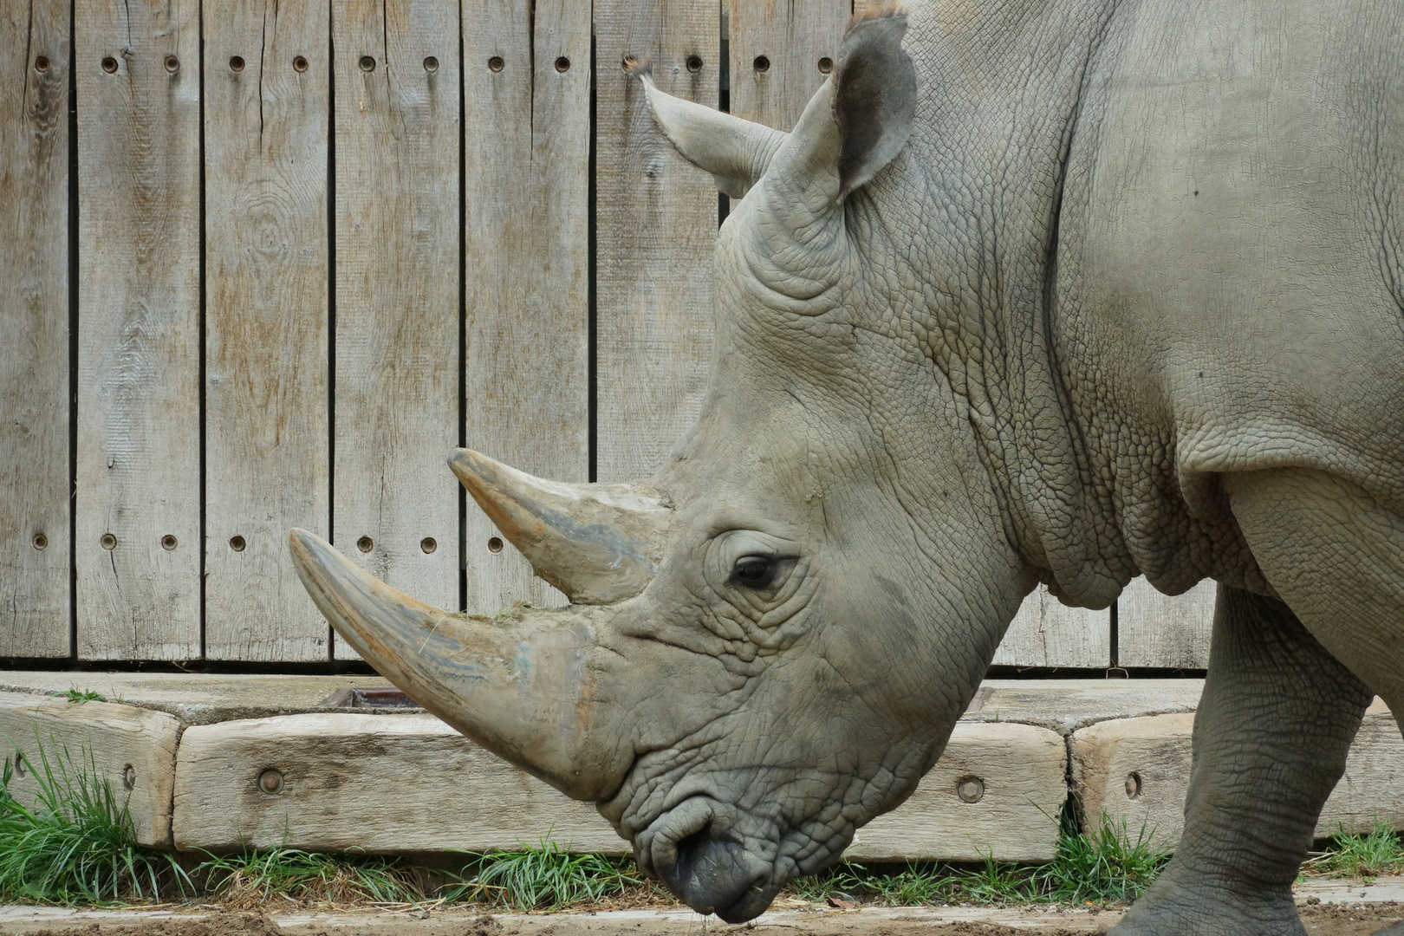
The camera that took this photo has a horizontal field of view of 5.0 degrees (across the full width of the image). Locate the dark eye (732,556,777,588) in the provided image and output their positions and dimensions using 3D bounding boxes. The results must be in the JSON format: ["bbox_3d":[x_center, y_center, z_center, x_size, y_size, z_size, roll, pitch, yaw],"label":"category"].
[{"bbox_3d":[0.063,0.125,19.140,0.052,0.040,0.032,1,3,12],"label":"dark eye"}]

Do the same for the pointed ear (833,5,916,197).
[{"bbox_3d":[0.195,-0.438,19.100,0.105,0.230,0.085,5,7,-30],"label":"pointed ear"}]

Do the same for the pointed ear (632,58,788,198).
[{"bbox_3d":[0.011,-0.416,19.450,0.215,0.085,0.100,37,55,18],"label":"pointed ear"}]

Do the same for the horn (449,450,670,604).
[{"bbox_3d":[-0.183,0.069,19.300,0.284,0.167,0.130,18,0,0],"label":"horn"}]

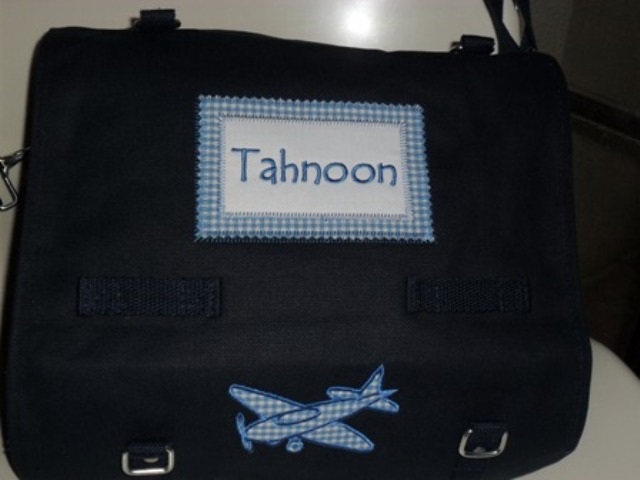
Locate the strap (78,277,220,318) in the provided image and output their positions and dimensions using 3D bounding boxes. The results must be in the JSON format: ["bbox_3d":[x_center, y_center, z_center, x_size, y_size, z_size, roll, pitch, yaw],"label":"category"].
[{"bbox_3d":[-0.116,0.039,0.551,0.094,0.004,0.027,0,75,-12],"label":"strap"}]

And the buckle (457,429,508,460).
[{"bbox_3d":[0.123,0.153,0.612,0.036,0.024,0.006,-2,9,-13],"label":"buckle"}]

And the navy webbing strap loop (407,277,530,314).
[{"bbox_3d":[0.110,0.041,0.600,0.094,0.004,0.027,0,75,-12],"label":"navy webbing strap loop"}]

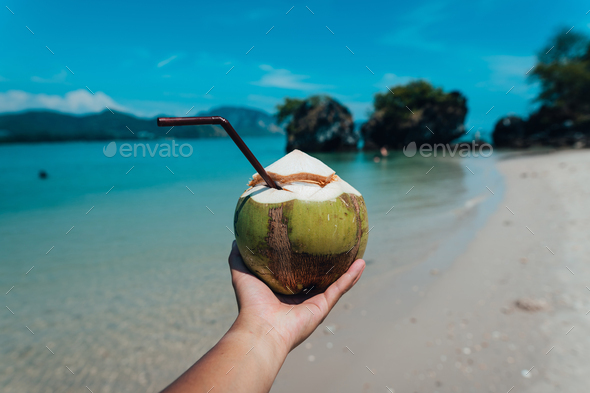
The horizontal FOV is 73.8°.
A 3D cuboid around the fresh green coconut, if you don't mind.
[{"bbox_3d":[0.007,0.030,0.460,0.153,0.163,0.153,0,8,0],"label":"fresh green coconut"}]

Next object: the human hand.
[{"bbox_3d":[0.004,0.098,0.450,0.140,0.112,0.172,5,39,11],"label":"human hand"}]

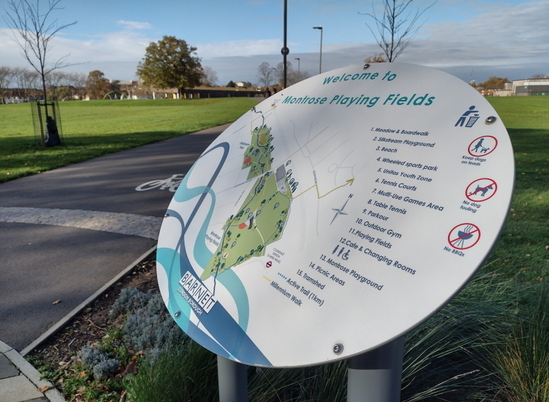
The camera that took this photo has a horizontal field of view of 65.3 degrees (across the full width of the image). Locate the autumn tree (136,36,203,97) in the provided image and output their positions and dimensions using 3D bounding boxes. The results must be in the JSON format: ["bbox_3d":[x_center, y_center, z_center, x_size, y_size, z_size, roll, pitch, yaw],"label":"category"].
[{"bbox_3d":[-20.150,-25.568,82.220,12.666,11.650,12.666,0,14,0],"label":"autumn tree"}]

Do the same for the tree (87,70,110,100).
[{"bbox_3d":[-61.474,-40.562,149.611,8.383,10.283,8.383,0,14,0],"label":"tree"}]

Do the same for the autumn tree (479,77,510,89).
[{"bbox_3d":[131.488,-68.559,255.989,19.125,10.104,19.125,0,14,0],"label":"autumn tree"}]

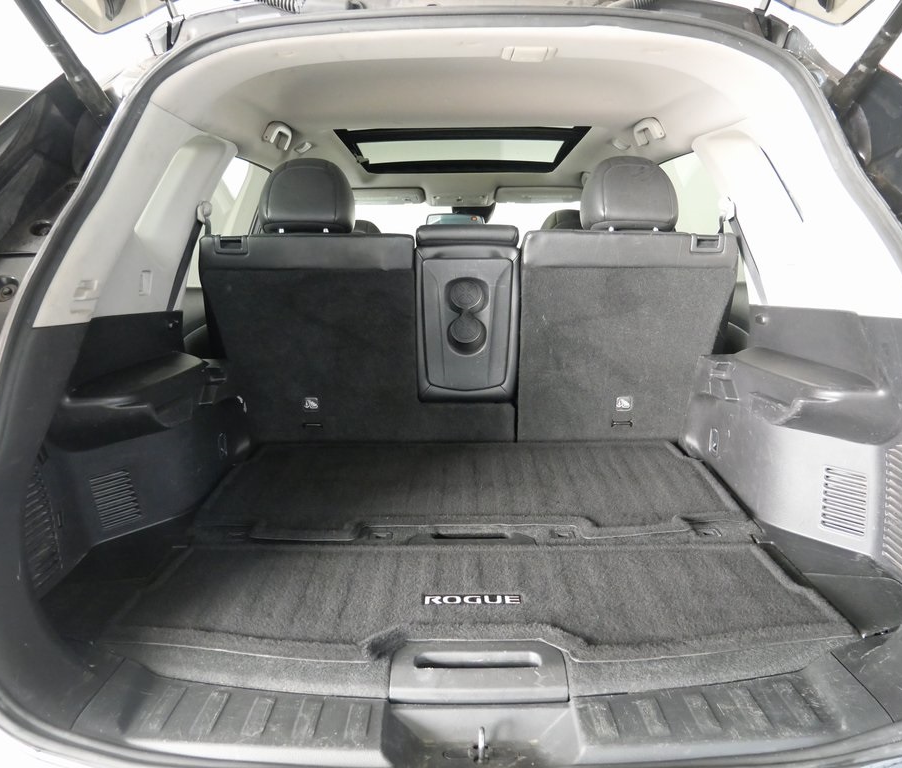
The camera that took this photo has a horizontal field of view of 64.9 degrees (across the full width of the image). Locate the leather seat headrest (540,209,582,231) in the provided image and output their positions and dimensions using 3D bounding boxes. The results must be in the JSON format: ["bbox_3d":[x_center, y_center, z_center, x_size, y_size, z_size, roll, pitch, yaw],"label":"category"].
[{"bbox_3d":[0.412,-0.490,2.410,0.260,0.200,0.120,0,17,0],"label":"leather seat headrest"}]

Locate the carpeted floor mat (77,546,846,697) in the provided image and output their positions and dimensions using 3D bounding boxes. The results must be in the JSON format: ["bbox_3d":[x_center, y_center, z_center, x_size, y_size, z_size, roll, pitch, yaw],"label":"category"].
[{"bbox_3d":[0.036,0.330,1.050,1.000,0.050,0.350,0,13,0],"label":"carpeted floor mat"}]

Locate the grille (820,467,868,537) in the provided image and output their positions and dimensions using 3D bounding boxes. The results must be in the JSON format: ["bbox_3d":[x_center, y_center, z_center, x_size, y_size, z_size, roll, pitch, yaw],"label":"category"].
[{"bbox_3d":[0.659,0.199,1.186,0.015,0.110,0.073,-12,17,-43],"label":"grille"}]

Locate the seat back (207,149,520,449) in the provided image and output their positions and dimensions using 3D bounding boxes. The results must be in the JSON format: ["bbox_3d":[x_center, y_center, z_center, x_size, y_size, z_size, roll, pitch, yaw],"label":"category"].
[{"bbox_3d":[-0.210,-0.178,1.730,0.710,0.690,0.190,0,18,0],"label":"seat back"}]

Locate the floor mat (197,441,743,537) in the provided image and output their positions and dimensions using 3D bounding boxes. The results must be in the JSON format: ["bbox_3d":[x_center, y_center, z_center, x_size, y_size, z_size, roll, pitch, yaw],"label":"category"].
[{"bbox_3d":[0.036,0.215,1.495,1.000,0.035,0.520,0,13,0],"label":"floor mat"}]

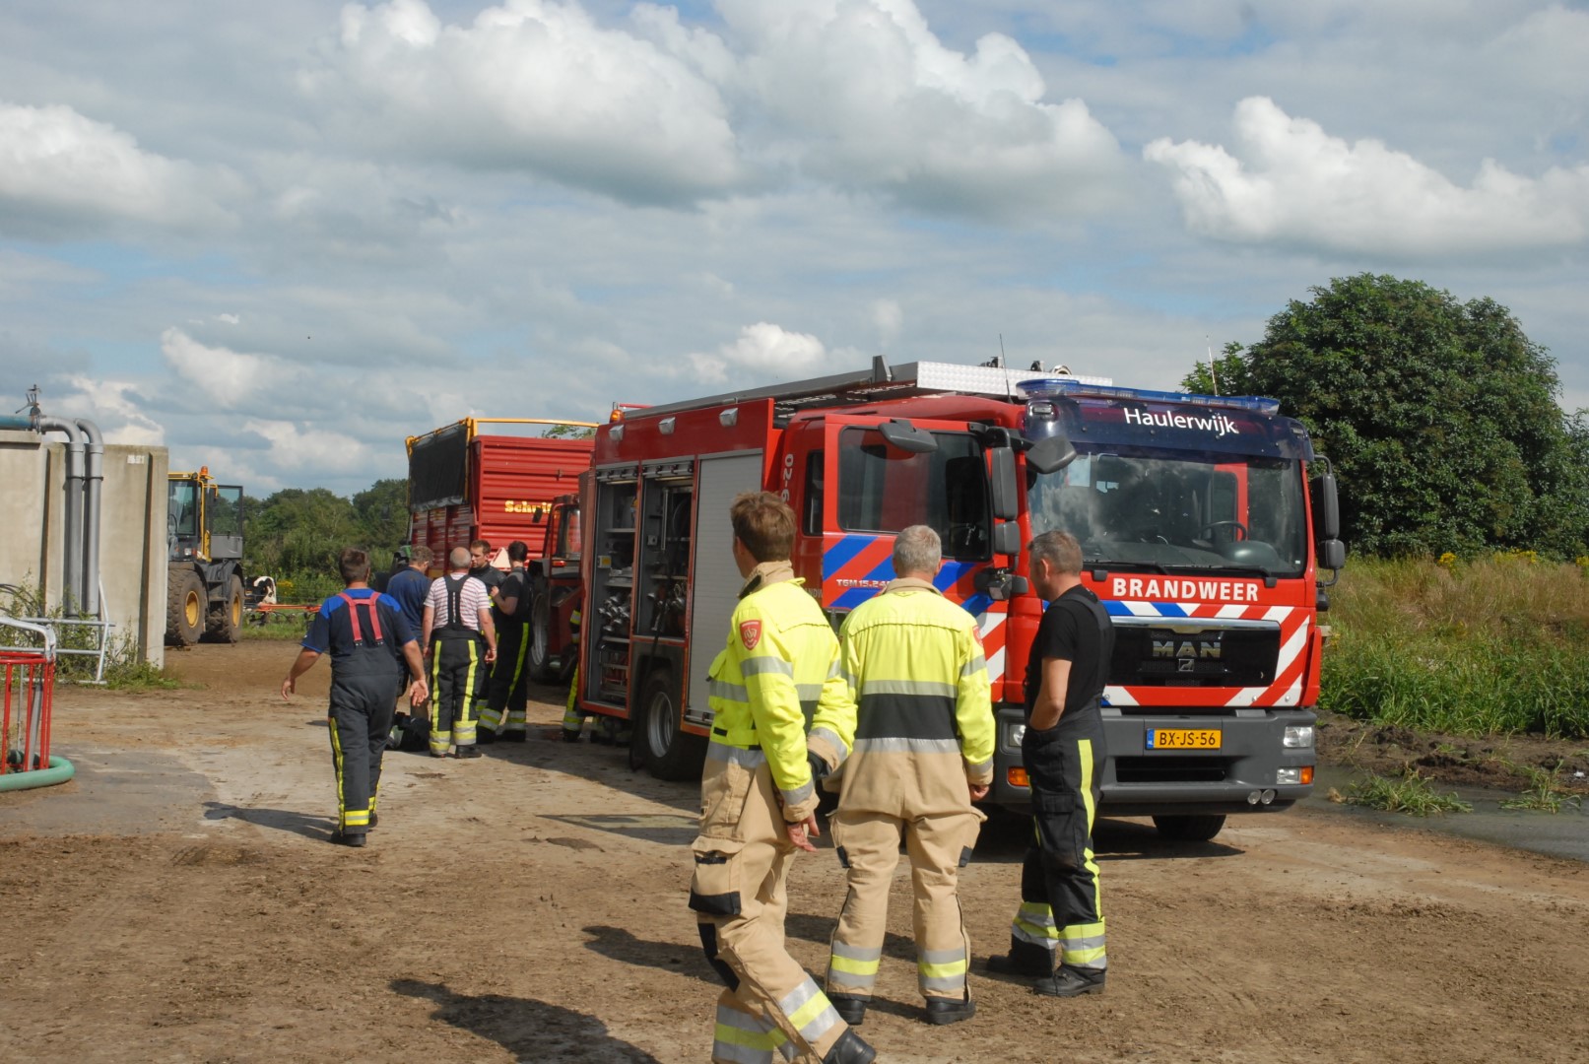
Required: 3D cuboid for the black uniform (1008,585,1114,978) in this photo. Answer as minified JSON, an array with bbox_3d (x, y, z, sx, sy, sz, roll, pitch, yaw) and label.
[{"bbox_3d":[1.065,0.998,7.600,0.380,1.570,0.500,0,-1,15],"label":"black uniform"}]

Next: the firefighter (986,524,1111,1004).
[{"bbox_3d":[1.030,0.913,7.600,0.460,1.810,0.520,0,-1,15],"label":"firefighter"}]

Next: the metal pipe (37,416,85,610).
[{"bbox_3d":[-9.824,-0.199,25.400,0.620,2.630,0.280,1,-1,-30],"label":"metal pipe"}]

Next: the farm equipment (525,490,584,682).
[{"bbox_3d":[-2.200,0.710,25.900,2.100,2.600,3.900,1,-1,6],"label":"farm equipment"}]

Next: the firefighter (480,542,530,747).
[{"bbox_3d":[-2.598,0.977,17.100,0.400,1.800,0.500,0,-1,30],"label":"firefighter"}]

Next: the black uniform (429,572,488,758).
[{"bbox_3d":[-2.826,1.101,15.900,0.500,1.550,0.340,1,-1,6],"label":"black uniform"}]

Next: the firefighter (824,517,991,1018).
[{"bbox_3d":[0.428,0.896,7.000,0.620,1.800,0.400,1,-1,-5],"label":"firefighter"}]

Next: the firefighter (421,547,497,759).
[{"bbox_3d":[-2.810,1.007,15.900,0.600,1.760,0.380,1,-1,6],"label":"firefighter"}]

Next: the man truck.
[{"bbox_3d":[0.718,0.416,13.931,2.550,3.080,6.900,3,-2,-26],"label":"man truck"}]

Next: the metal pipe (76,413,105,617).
[{"bbox_3d":[-9.446,-0.167,25.500,0.400,2.650,0.300,1,-1,-30],"label":"metal pipe"}]

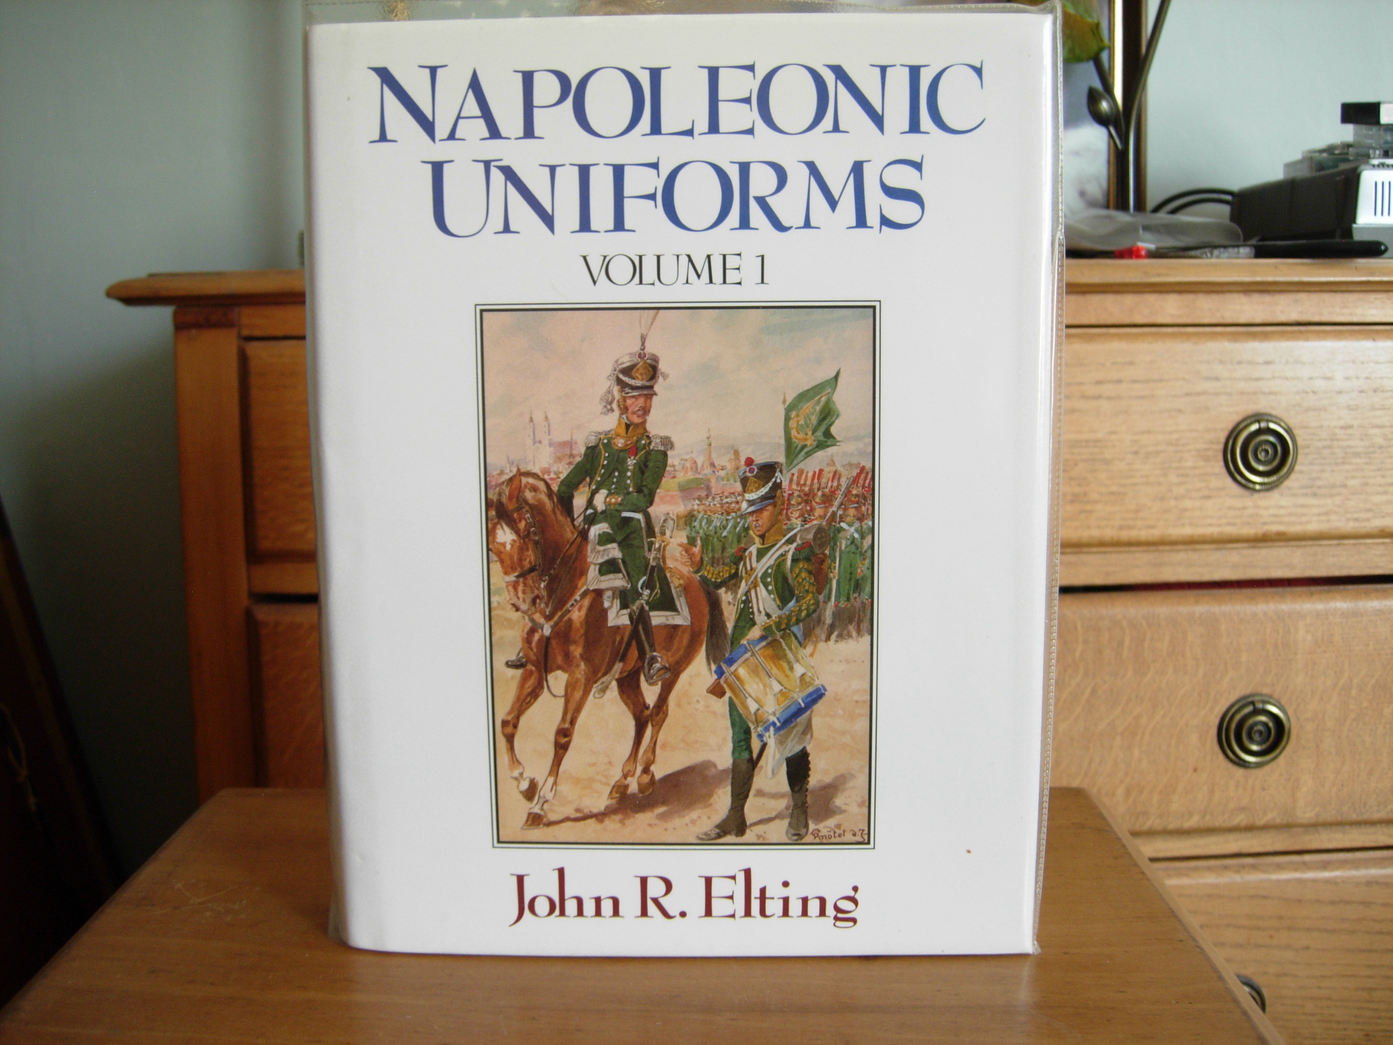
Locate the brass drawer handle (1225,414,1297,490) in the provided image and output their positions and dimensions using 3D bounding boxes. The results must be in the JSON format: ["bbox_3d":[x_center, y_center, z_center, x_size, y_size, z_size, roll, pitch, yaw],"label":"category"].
[{"bbox_3d":[0.354,-0.044,0.906,0.048,0.049,0.015,-1,5,0],"label":"brass drawer handle"}]

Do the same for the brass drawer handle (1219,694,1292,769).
[{"bbox_3d":[0.356,0.133,0.922,0.048,0.049,0.015,-1,5,0],"label":"brass drawer handle"}]

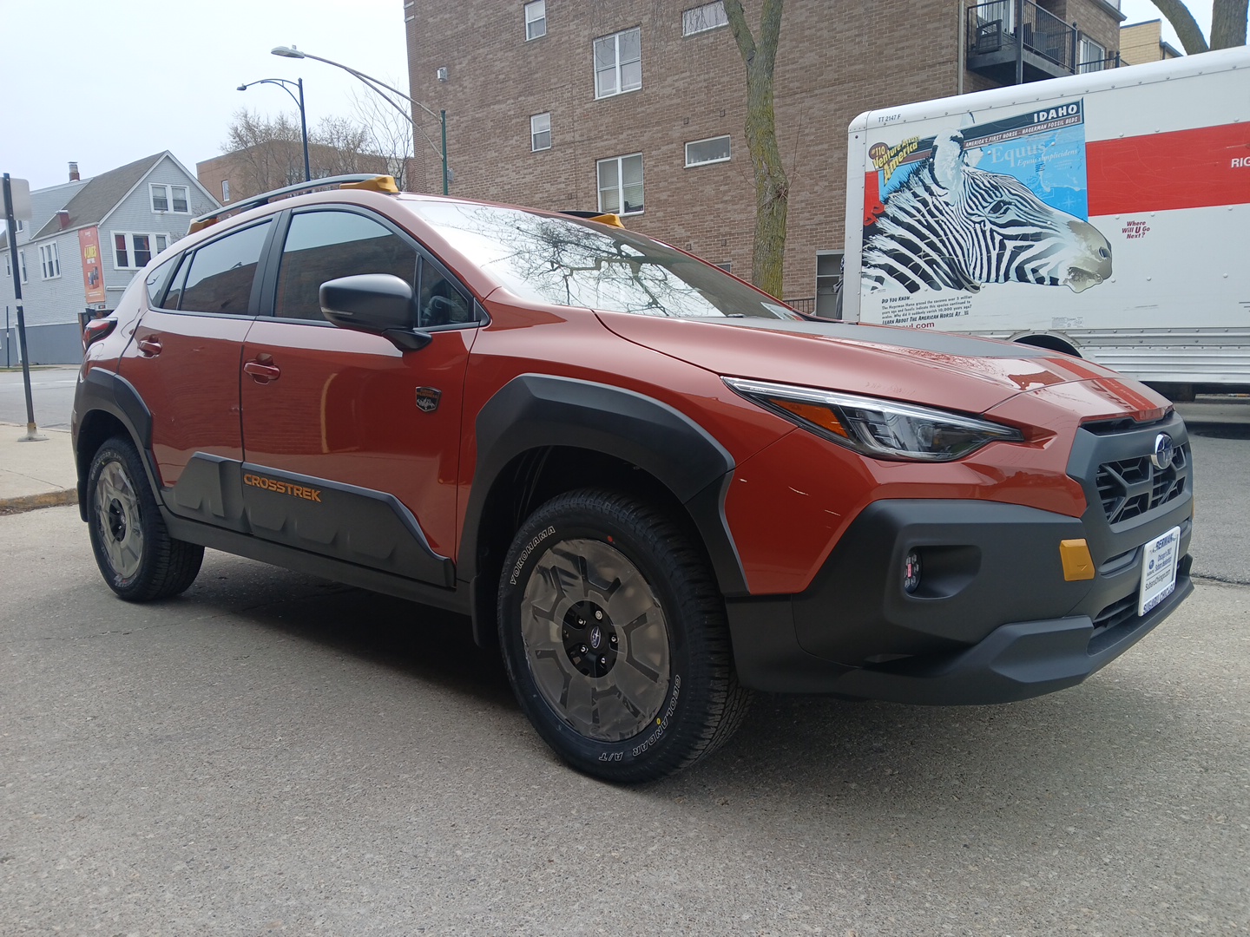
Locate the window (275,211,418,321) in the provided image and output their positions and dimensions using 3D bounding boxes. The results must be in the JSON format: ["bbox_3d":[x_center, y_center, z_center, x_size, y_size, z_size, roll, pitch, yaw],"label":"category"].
[{"bbox_3d":[-0.896,-0.672,2.991,0.840,0.400,0.050,5,-10,40],"label":"window"}]

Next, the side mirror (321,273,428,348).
[{"bbox_3d":[-0.678,-0.426,2.569,0.210,0.200,0.250,5,9,40],"label":"side mirror"}]

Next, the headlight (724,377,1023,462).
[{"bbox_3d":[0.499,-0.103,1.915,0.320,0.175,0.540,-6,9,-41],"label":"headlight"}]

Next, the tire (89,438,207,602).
[{"bbox_3d":[-2.039,0.206,3.991,0.700,0.700,0.235,5,9,40],"label":"tire"}]

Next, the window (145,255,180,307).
[{"bbox_3d":[-1.909,-0.771,3.871,0.050,0.240,0.340,19,-8,-42],"label":"window"}]

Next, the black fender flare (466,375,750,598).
[{"bbox_3d":[-0.076,0.058,2.191,0.920,0.550,0.120,5,9,40],"label":"black fender flare"}]

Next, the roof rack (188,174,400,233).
[{"bbox_3d":[-1.296,-0.985,3.502,1.500,0.110,0.080,5,9,40],"label":"roof rack"}]

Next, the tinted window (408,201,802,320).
[{"bbox_3d":[-0.002,-0.651,3.172,0.900,0.120,1.380,40,29,30],"label":"tinted window"}]

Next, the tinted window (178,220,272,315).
[{"bbox_3d":[-1.513,-0.739,3.527,0.630,0.360,0.050,6,-10,43],"label":"tinted window"}]

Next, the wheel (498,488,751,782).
[{"bbox_3d":[-0.006,0.388,2.271,0.700,0.700,0.235,5,9,39],"label":"wheel"}]

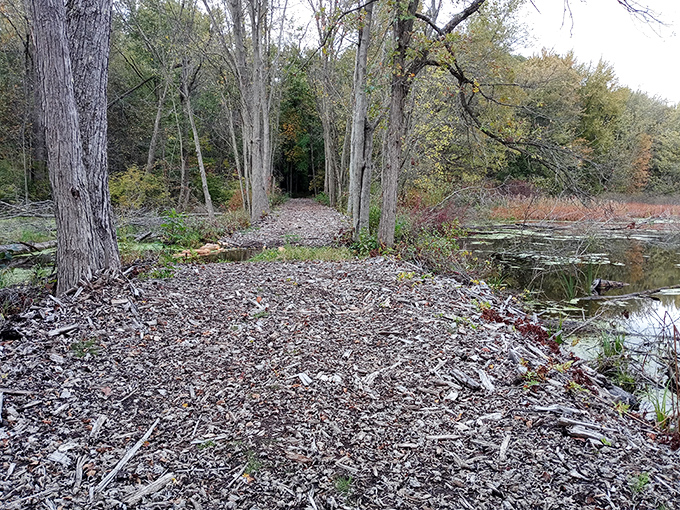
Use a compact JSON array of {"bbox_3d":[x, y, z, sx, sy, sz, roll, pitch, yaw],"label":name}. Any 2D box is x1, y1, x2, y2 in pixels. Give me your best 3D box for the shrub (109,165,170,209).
[{"bbox_3d":[-9.916,-3.363,27.000,3.100,2.150,2.500,-3,8,-20],"label":"shrub"}]

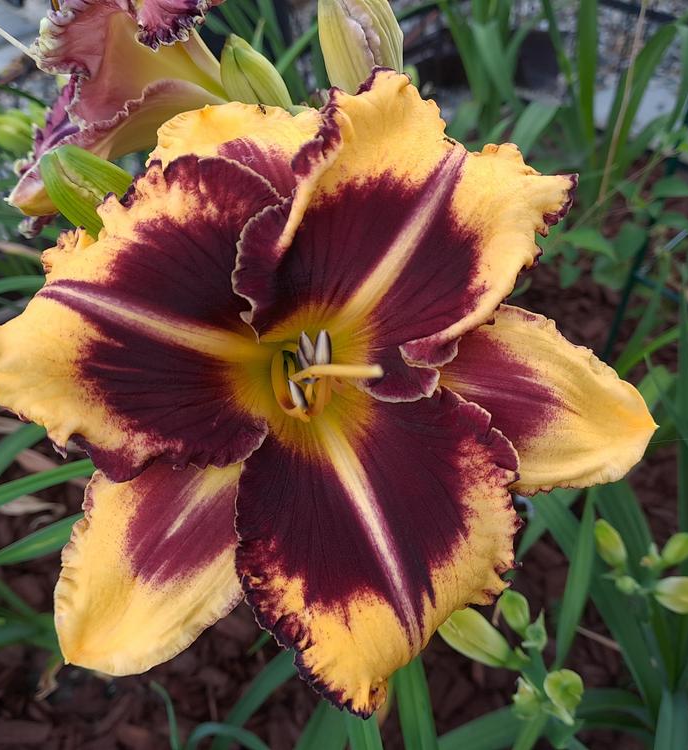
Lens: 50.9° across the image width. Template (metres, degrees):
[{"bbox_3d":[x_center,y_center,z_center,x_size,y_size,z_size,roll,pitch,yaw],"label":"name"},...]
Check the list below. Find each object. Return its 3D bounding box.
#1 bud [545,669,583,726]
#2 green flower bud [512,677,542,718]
[{"bbox_3d":[0.112,0.165,0.370,0.020,0.025,0.018,0,30,0],"label":"bud"},{"bbox_3d":[0.095,0.167,0.375,0.015,0.020,0.014,-5,29,3],"label":"green flower bud"}]

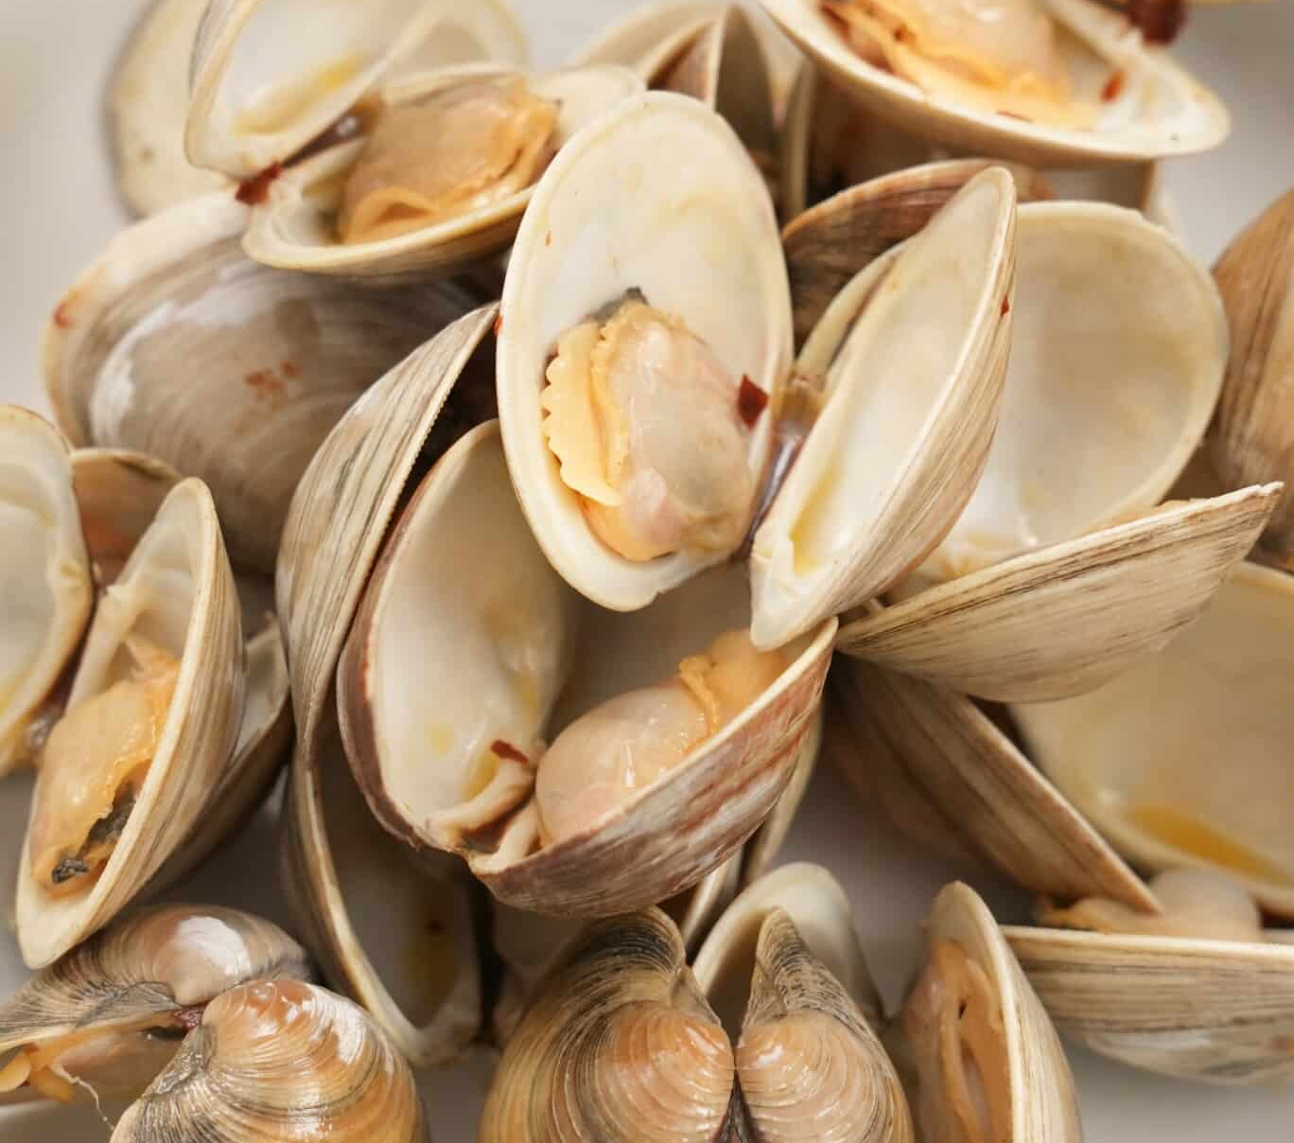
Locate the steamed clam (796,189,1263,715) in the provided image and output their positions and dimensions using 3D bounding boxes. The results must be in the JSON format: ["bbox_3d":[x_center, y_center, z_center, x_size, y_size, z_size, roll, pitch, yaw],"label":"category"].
[{"bbox_3d":[0.045,-0.013,0.427,0.052,0.042,0.050,-15,75,-6],"label":"steamed clam"}]

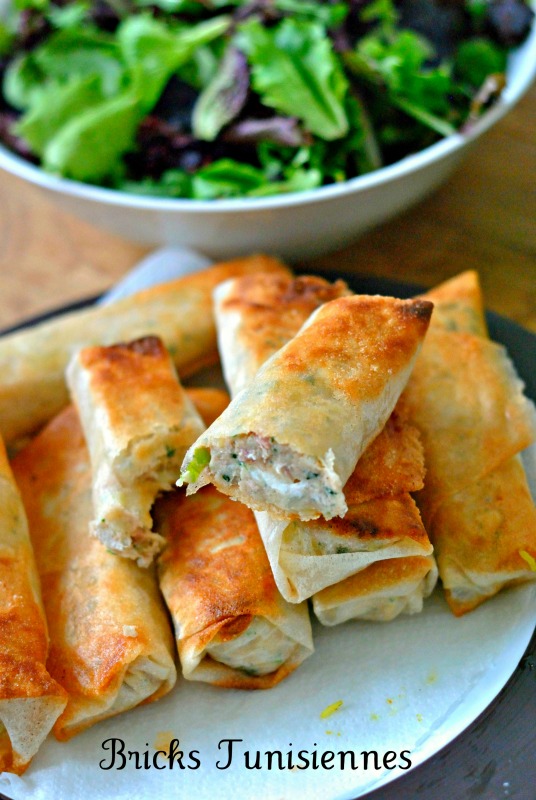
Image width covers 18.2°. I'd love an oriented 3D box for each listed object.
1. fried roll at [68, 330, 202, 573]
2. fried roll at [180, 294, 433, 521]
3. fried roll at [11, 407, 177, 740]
[{"bbox_3d":[-0.043,0.017,0.560,0.036,0.027,0.074,-11,51,-9],"label":"fried roll"},{"bbox_3d":[0.015,0.001,0.535,0.044,0.028,0.074,23,54,18],"label":"fried roll"},{"bbox_3d":[-0.055,0.052,0.519,0.037,0.024,0.105,-9,47,-8],"label":"fried roll"}]

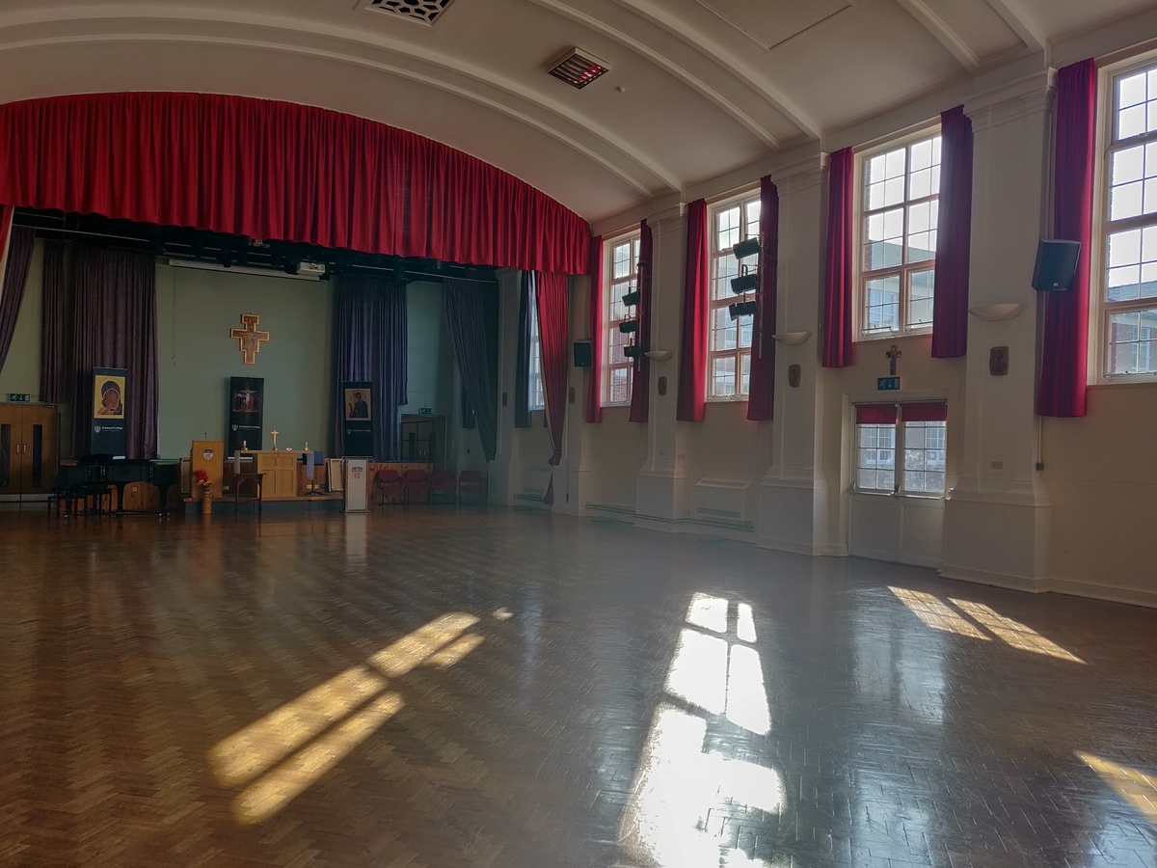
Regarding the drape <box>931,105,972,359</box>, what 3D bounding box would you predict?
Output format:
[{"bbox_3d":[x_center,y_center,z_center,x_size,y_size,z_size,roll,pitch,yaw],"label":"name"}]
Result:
[{"bbox_3d":[4.727,-2.534,10.520,0.160,3.161,0.536,1,0,-31],"label":"drape"}]

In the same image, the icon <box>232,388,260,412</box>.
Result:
[{"bbox_3d":[-8.180,-0.819,20.581,0.672,0.617,0.030,2,-1,-32],"label":"icon"}]

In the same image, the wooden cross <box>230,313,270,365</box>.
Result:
[{"bbox_3d":[-8.308,-2.403,21.147,0.923,1.281,0.060,2,-1,-32],"label":"wooden cross"}]

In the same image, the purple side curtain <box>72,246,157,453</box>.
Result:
[{"bbox_3d":[-10.773,-1.874,19.500,1.741,4.880,0.250,1,0,-31],"label":"purple side curtain"}]

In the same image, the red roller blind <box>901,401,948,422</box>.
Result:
[{"bbox_3d":[4.577,-0.291,11.091,0.060,0.275,0.702,1,0,-31],"label":"red roller blind"}]

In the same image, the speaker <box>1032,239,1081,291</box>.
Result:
[{"bbox_3d":[5.030,-1.783,8.856,0.360,0.510,0.300,1,21,8],"label":"speaker"}]

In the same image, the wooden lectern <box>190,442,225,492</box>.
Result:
[{"bbox_3d":[-7.374,0.697,16.569,0.540,1.106,0.440,1,0,-31],"label":"wooden lectern"}]

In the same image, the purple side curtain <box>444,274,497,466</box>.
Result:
[{"bbox_3d":[-2.668,-1.617,21.208,1.612,4.614,0.280,2,-1,-32],"label":"purple side curtain"}]

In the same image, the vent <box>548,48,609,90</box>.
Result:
[{"bbox_3d":[0.004,-5.282,12.100,0.564,0.120,0.800,12,-6,-31],"label":"vent"}]

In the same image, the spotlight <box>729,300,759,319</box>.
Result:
[{"bbox_3d":[2.701,-2.040,13.650,0.380,0.250,0.260,-6,-3,24],"label":"spotlight"}]

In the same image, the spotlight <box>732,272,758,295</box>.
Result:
[{"bbox_3d":[2.573,-2.323,12.906,0.410,0.250,0.250,-13,-4,13],"label":"spotlight"}]

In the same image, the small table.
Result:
[{"bbox_3d":[-6.597,1.196,16.720,0.569,0.848,0.450,2,-1,-32],"label":"small table"}]

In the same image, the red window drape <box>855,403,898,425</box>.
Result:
[{"bbox_3d":[4.326,-0.286,12.113,0.050,0.298,0.716,2,-1,-32],"label":"red window drape"}]

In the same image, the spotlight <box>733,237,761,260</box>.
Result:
[{"bbox_3d":[2.744,-3.011,13.629,0.380,0.250,0.260,-13,-7,24],"label":"spotlight"}]

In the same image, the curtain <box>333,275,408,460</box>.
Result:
[{"bbox_3d":[-5.563,-1.771,22.387,2.010,4.907,0.300,2,-1,-32],"label":"curtain"}]

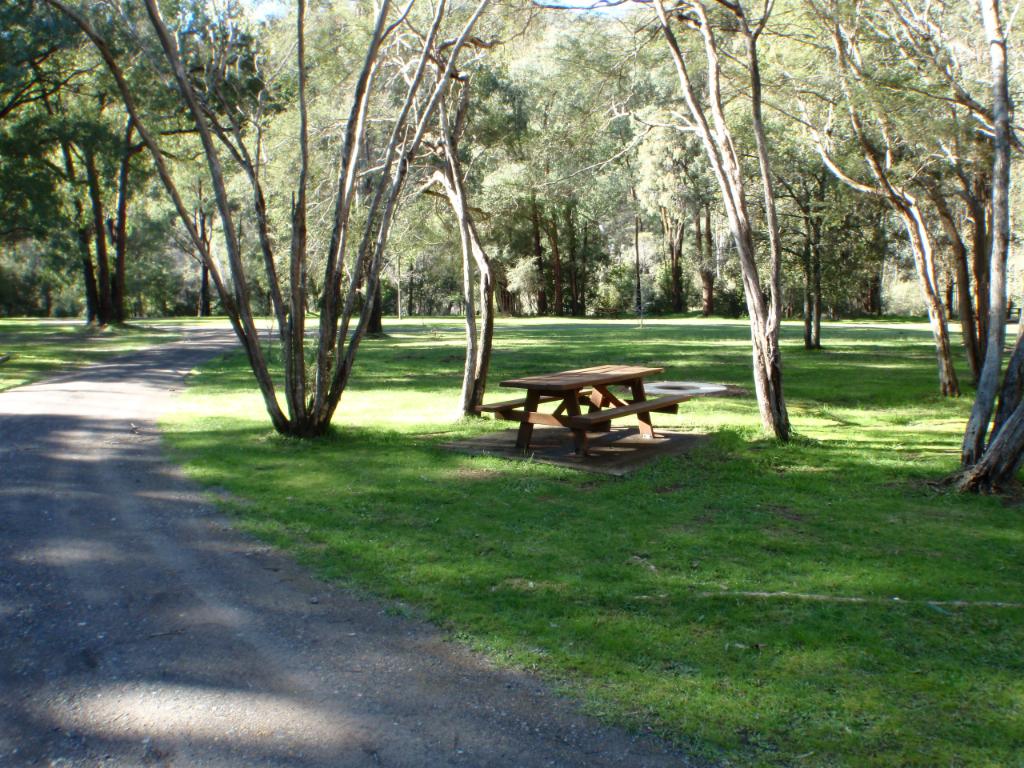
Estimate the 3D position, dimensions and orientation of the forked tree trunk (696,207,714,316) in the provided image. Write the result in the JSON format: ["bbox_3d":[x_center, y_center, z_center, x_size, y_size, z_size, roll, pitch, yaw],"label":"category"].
[{"bbox_3d":[11.593,-7.315,49.626,1.078,6.523,0.950,1,7,13],"label":"forked tree trunk"}]

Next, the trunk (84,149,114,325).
[{"bbox_3d":[-22.145,-7.862,44.466,1.611,9.320,1.000,-4,7,-26],"label":"trunk"}]

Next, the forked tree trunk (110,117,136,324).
[{"bbox_3d":[-20.812,-8.680,44.372,1.393,10.967,0.950,-3,7,-25],"label":"forked tree trunk"}]

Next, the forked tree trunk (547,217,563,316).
[{"bbox_3d":[2.650,-7.305,51.646,0.998,6.176,0.750,0,7,3],"label":"forked tree trunk"}]

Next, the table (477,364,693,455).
[{"bbox_3d":[0.828,0.272,8.961,1.456,0.740,2.031,5,8,38],"label":"table"}]

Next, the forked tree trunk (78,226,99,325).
[{"bbox_3d":[-23.115,-5.905,45.209,1.092,5.088,0.800,-4,7,-27],"label":"forked tree trunk"}]

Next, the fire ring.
[{"bbox_3d":[2.702,0.061,13.359,1.549,0.120,1.549,0,7,0],"label":"fire ring"}]

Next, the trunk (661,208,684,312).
[{"bbox_3d":[10.390,-7.971,53.618,1.554,6.662,1.100,1,7,11],"label":"trunk"}]

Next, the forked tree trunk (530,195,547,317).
[{"bbox_3d":[1.650,-7.909,51.577,0.996,7.391,0.750,0,7,2],"label":"forked tree trunk"}]

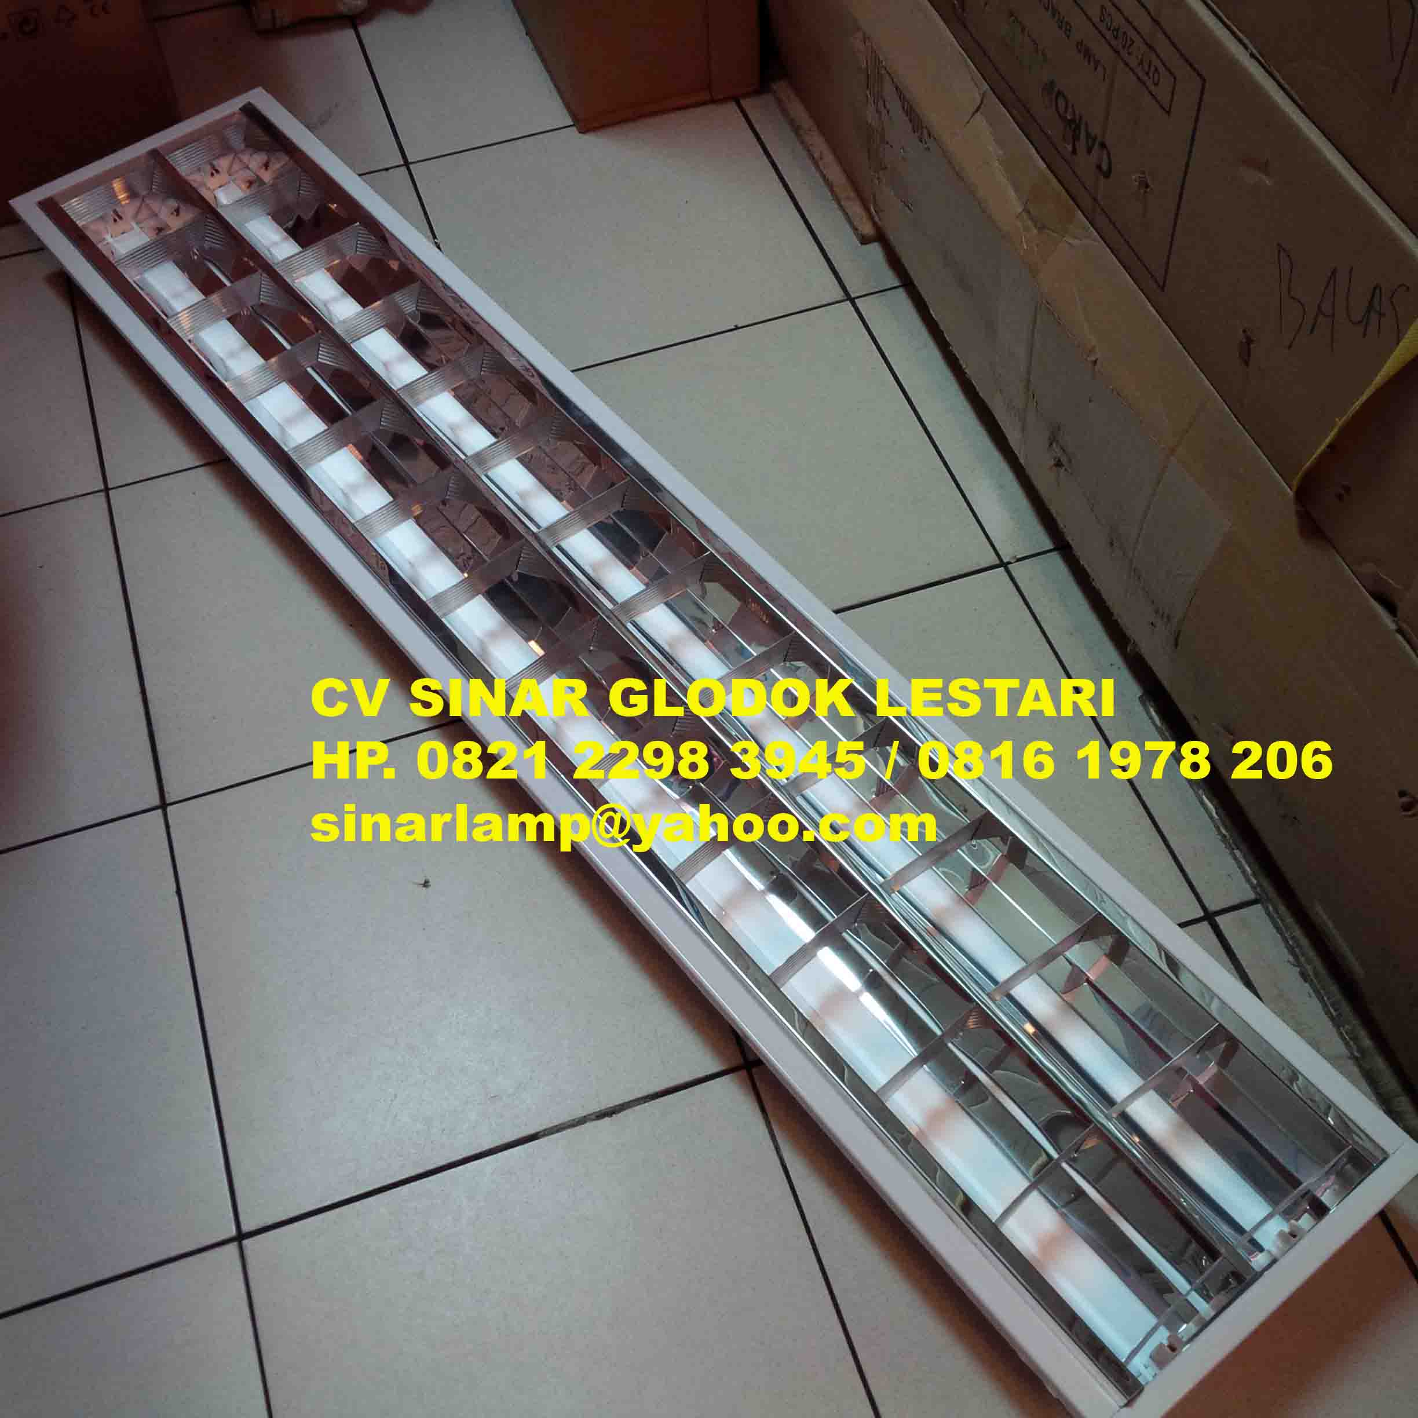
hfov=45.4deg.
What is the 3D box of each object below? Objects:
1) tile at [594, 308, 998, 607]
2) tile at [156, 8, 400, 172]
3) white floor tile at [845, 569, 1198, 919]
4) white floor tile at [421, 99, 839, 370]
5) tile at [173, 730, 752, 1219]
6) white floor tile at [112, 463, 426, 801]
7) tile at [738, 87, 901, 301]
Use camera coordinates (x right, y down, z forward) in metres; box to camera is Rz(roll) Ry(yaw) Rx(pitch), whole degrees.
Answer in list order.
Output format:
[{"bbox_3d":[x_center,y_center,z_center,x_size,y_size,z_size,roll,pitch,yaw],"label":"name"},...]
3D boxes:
[{"bbox_3d":[0.021,-0.177,1.294,0.301,0.009,0.301,-16,56,-9],"label":"tile"},{"bbox_3d":[-0.464,-0.562,1.585,0.301,0.009,0.301,-16,56,-9],"label":"tile"},{"bbox_3d":[0.118,0.057,1.113,0.299,0.010,0.299,-16,56,-9],"label":"white floor tile"},{"bbox_3d":[-0.076,-0.412,1.464,0.301,0.009,0.301,-16,56,-9],"label":"white floor tile"},{"bbox_3d":[-0.169,0.141,1.064,0.299,0.010,0.299,-16,56,-9],"label":"tile"},{"bbox_3d":[-0.266,-0.091,1.232,0.299,0.010,0.299,-16,56,-9],"label":"white floor tile"},{"bbox_3d":[0.213,-0.497,1.513,0.301,0.009,0.301,-16,56,-9],"label":"tile"}]

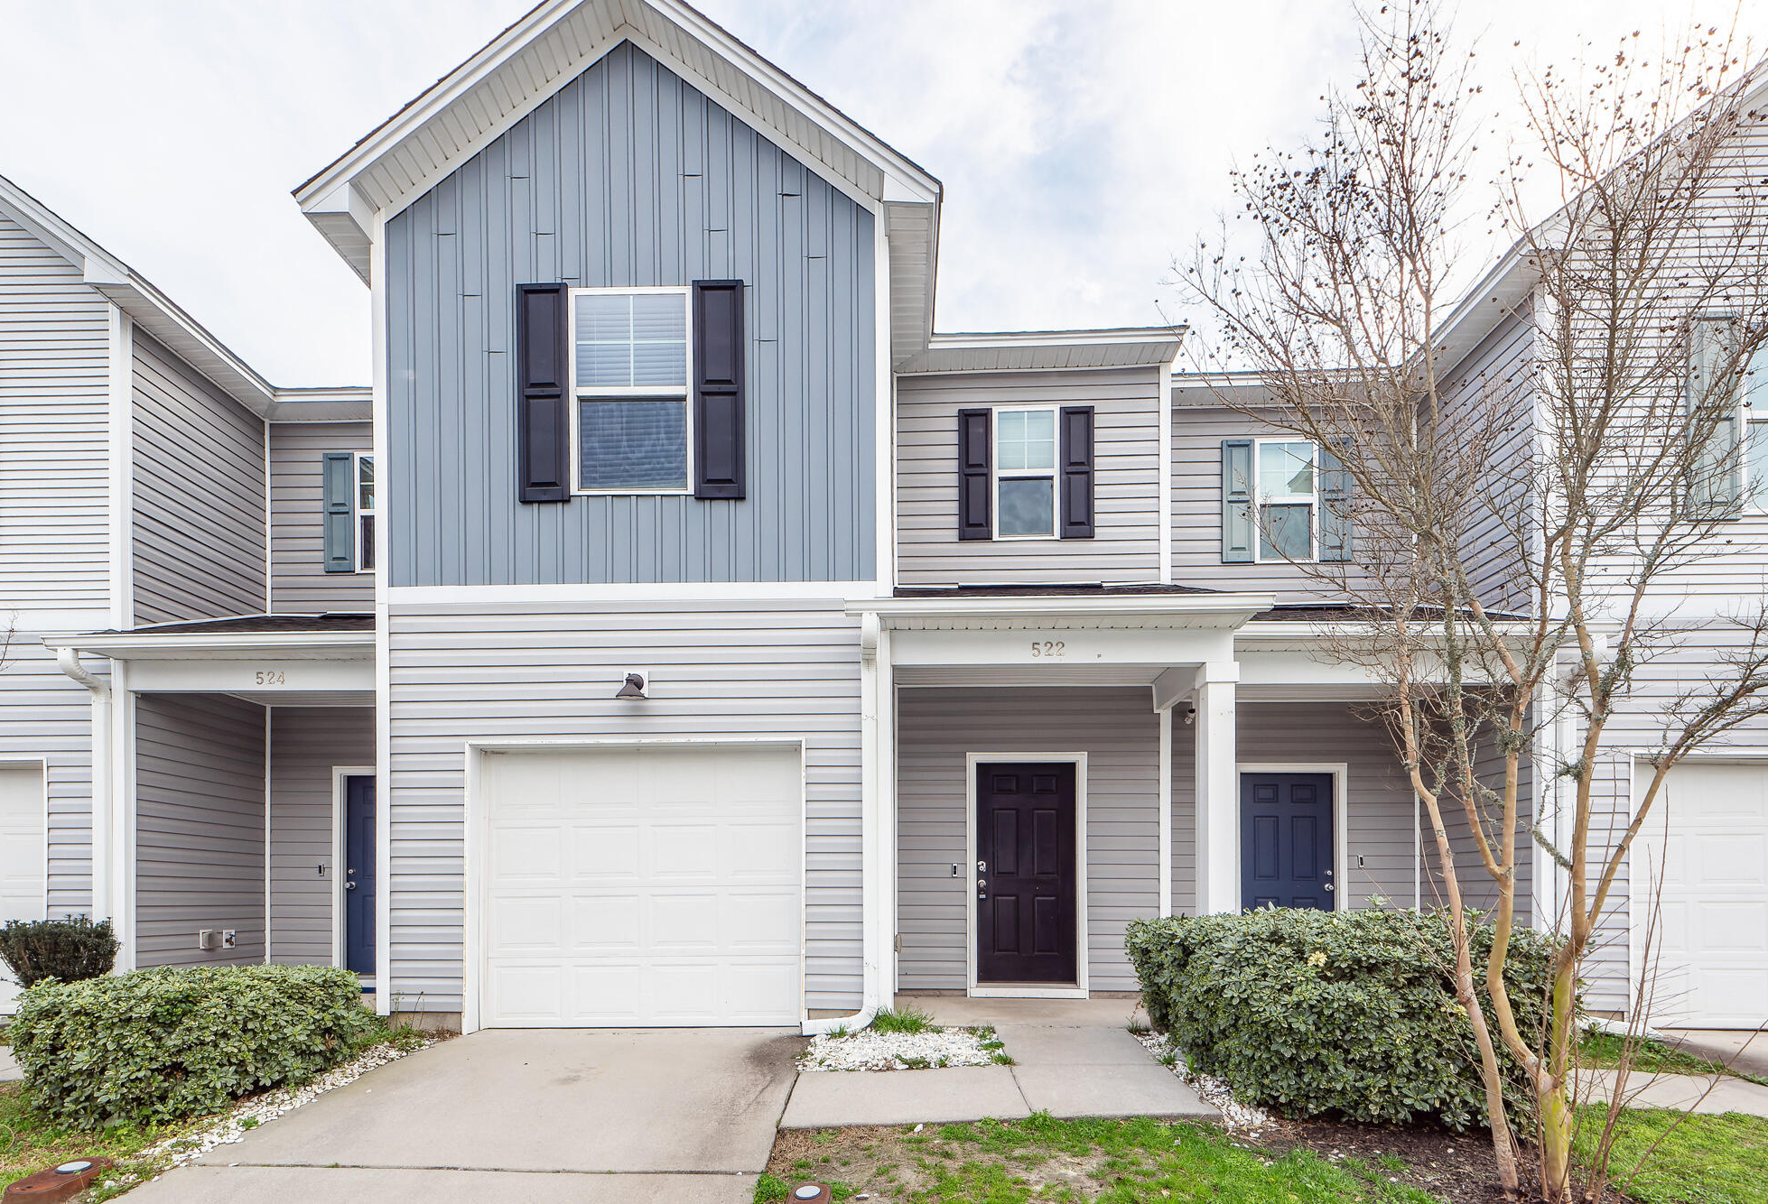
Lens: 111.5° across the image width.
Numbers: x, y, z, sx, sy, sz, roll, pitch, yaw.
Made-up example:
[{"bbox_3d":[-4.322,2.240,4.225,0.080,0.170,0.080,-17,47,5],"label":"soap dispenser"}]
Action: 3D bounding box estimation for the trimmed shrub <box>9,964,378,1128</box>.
[{"bbox_3d":[-3.980,2.520,3.600,1.100,0.700,1.050,0,0,0],"label":"trimmed shrub"}]

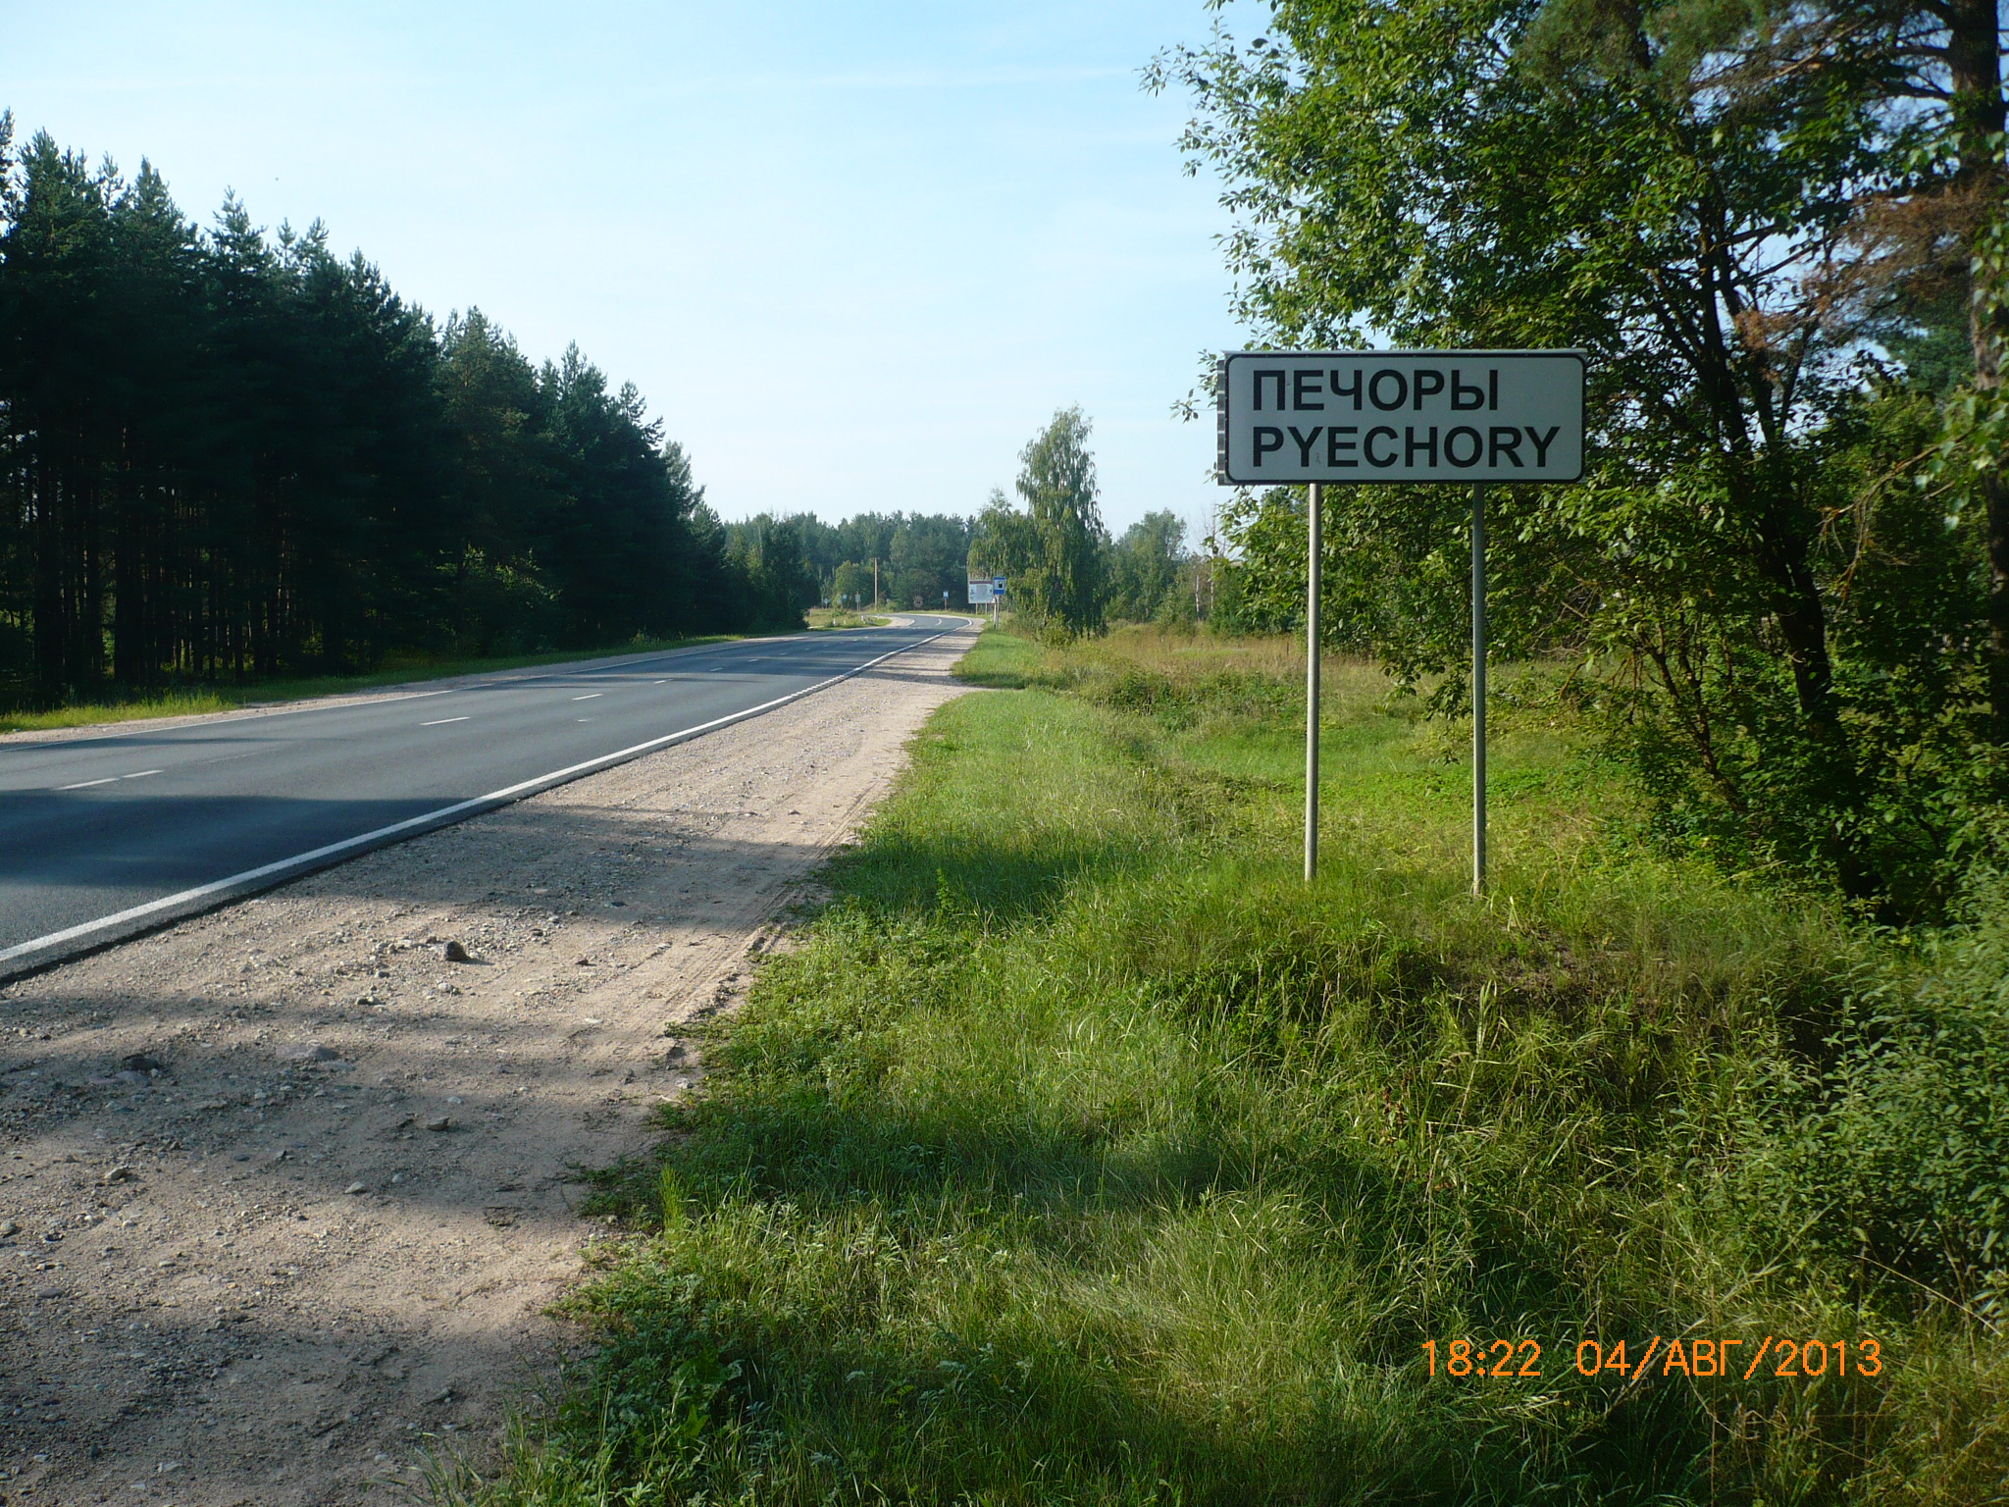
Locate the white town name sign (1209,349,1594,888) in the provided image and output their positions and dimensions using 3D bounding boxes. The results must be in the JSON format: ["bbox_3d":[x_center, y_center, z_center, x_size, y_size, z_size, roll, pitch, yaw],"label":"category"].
[{"bbox_3d":[2.060,-0.642,10.561,1.850,2.840,0.180,0,4,2],"label":"white town name sign"}]

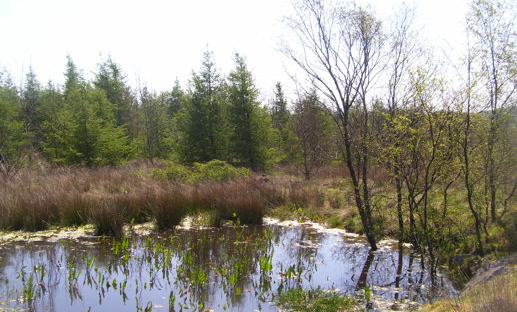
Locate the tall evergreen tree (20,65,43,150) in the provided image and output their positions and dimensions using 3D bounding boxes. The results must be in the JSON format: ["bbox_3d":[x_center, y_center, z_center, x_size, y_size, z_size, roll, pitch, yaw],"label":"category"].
[{"bbox_3d":[-13.964,-2.861,34.000,1.520,5.290,1.440,0,3,0],"label":"tall evergreen tree"}]

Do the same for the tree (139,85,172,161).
[{"bbox_3d":[-5.777,-1.879,31.000,1.900,4.300,1.900,0,1,0],"label":"tree"}]

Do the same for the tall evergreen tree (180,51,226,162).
[{"bbox_3d":[-2.786,-2.432,28.000,2.330,5.830,2.210,0,3,0],"label":"tall evergreen tree"}]

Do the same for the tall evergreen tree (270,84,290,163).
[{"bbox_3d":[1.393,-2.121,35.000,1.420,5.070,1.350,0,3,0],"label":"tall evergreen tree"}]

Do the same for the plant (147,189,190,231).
[{"bbox_3d":[-2.035,1.221,12.500,1.000,0.970,0.950,0,3,0],"label":"plant"}]

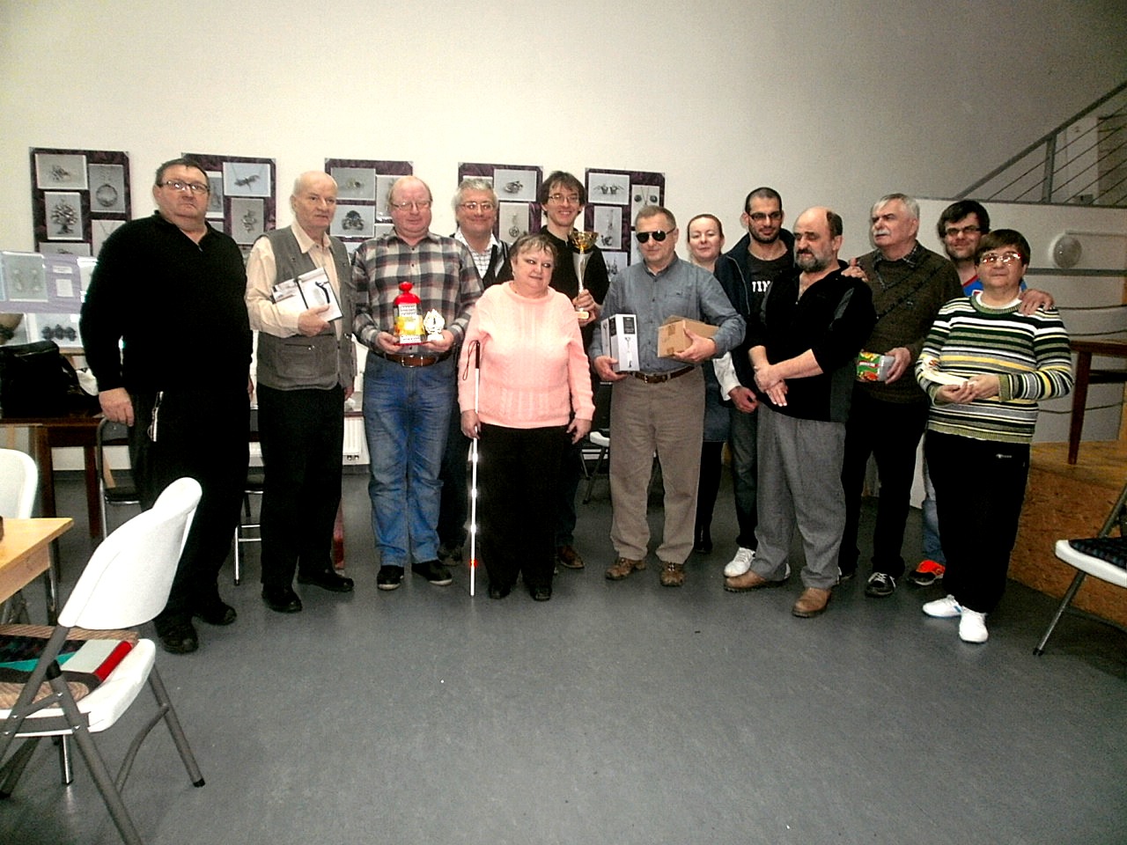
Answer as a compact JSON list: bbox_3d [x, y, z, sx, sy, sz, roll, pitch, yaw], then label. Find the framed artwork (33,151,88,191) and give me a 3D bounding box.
[{"bbox_3d":[-3.235,-1.615,5.453,0.300,0.212,0.015,-1,8,-9],"label":"framed artwork"}]

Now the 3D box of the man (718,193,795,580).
[{"bbox_3d":[0.941,-0.184,3.943,0.530,1.775,0.360,4,8,20],"label":"man"}]

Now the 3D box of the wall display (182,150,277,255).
[{"bbox_3d":[-2.219,-1.349,5.665,0.594,0.842,0.020,-1,8,-9],"label":"wall display"}]

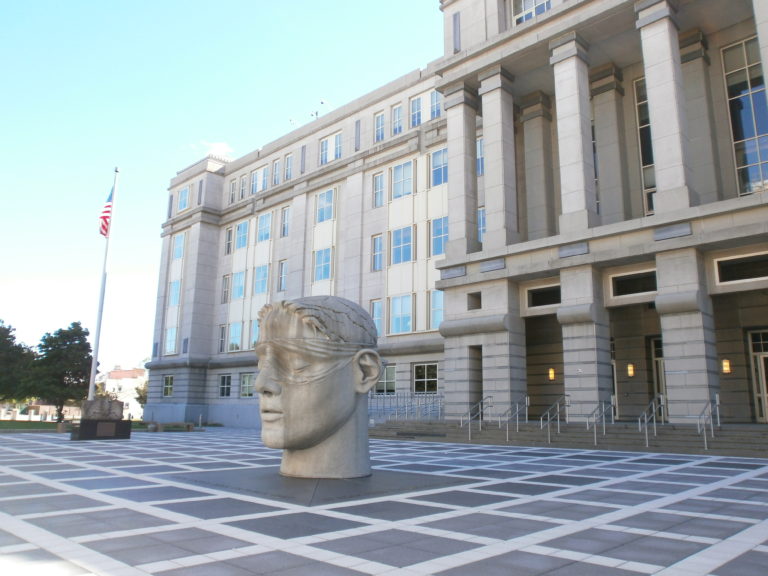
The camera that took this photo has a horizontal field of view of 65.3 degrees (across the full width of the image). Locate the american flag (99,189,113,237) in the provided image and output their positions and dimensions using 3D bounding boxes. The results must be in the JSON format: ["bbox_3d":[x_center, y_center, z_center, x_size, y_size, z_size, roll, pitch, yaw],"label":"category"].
[{"bbox_3d":[-12.990,-3.576,28.000,0.480,2.420,0.380,6,-13,-25],"label":"american flag"}]

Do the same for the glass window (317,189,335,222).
[{"bbox_3d":[-4.055,-5.685,41.682,1.650,2.080,0.200,-11,-16,43],"label":"glass window"}]

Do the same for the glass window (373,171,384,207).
[{"bbox_3d":[-0.319,-6.191,38.053,0.950,2.130,0.200,-11,-16,43],"label":"glass window"}]

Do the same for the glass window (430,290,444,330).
[{"bbox_3d":[3.103,1.146,31.622,1.520,2.098,0.150,-11,-16,42],"label":"glass window"}]

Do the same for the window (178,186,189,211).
[{"bbox_3d":[-17.875,-7.953,53.590,1.692,2.096,0.200,-11,-16,43],"label":"window"}]

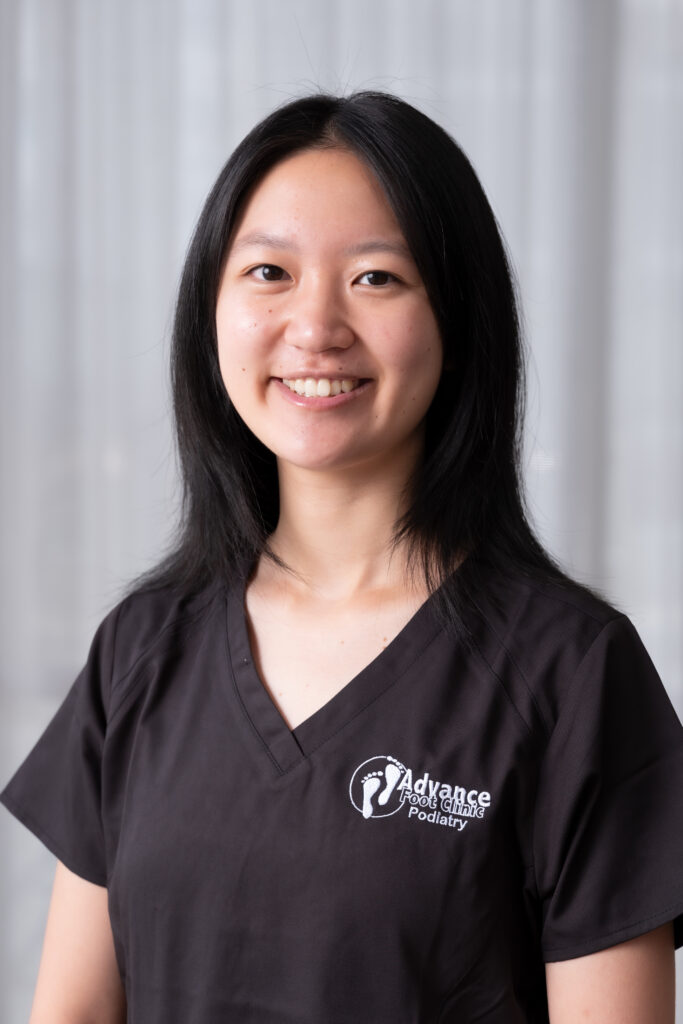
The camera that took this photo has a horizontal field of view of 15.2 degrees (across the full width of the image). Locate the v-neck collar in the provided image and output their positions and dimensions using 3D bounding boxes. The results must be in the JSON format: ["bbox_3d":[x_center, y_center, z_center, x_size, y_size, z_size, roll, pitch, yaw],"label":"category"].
[{"bbox_3d":[-0.004,0.097,1.510,0.137,0.122,0.090,0,0,19],"label":"v-neck collar"}]

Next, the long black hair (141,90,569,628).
[{"bbox_3d":[0.008,-0.091,1.530,0.250,0.320,0.220,2,0,12],"label":"long black hair"}]

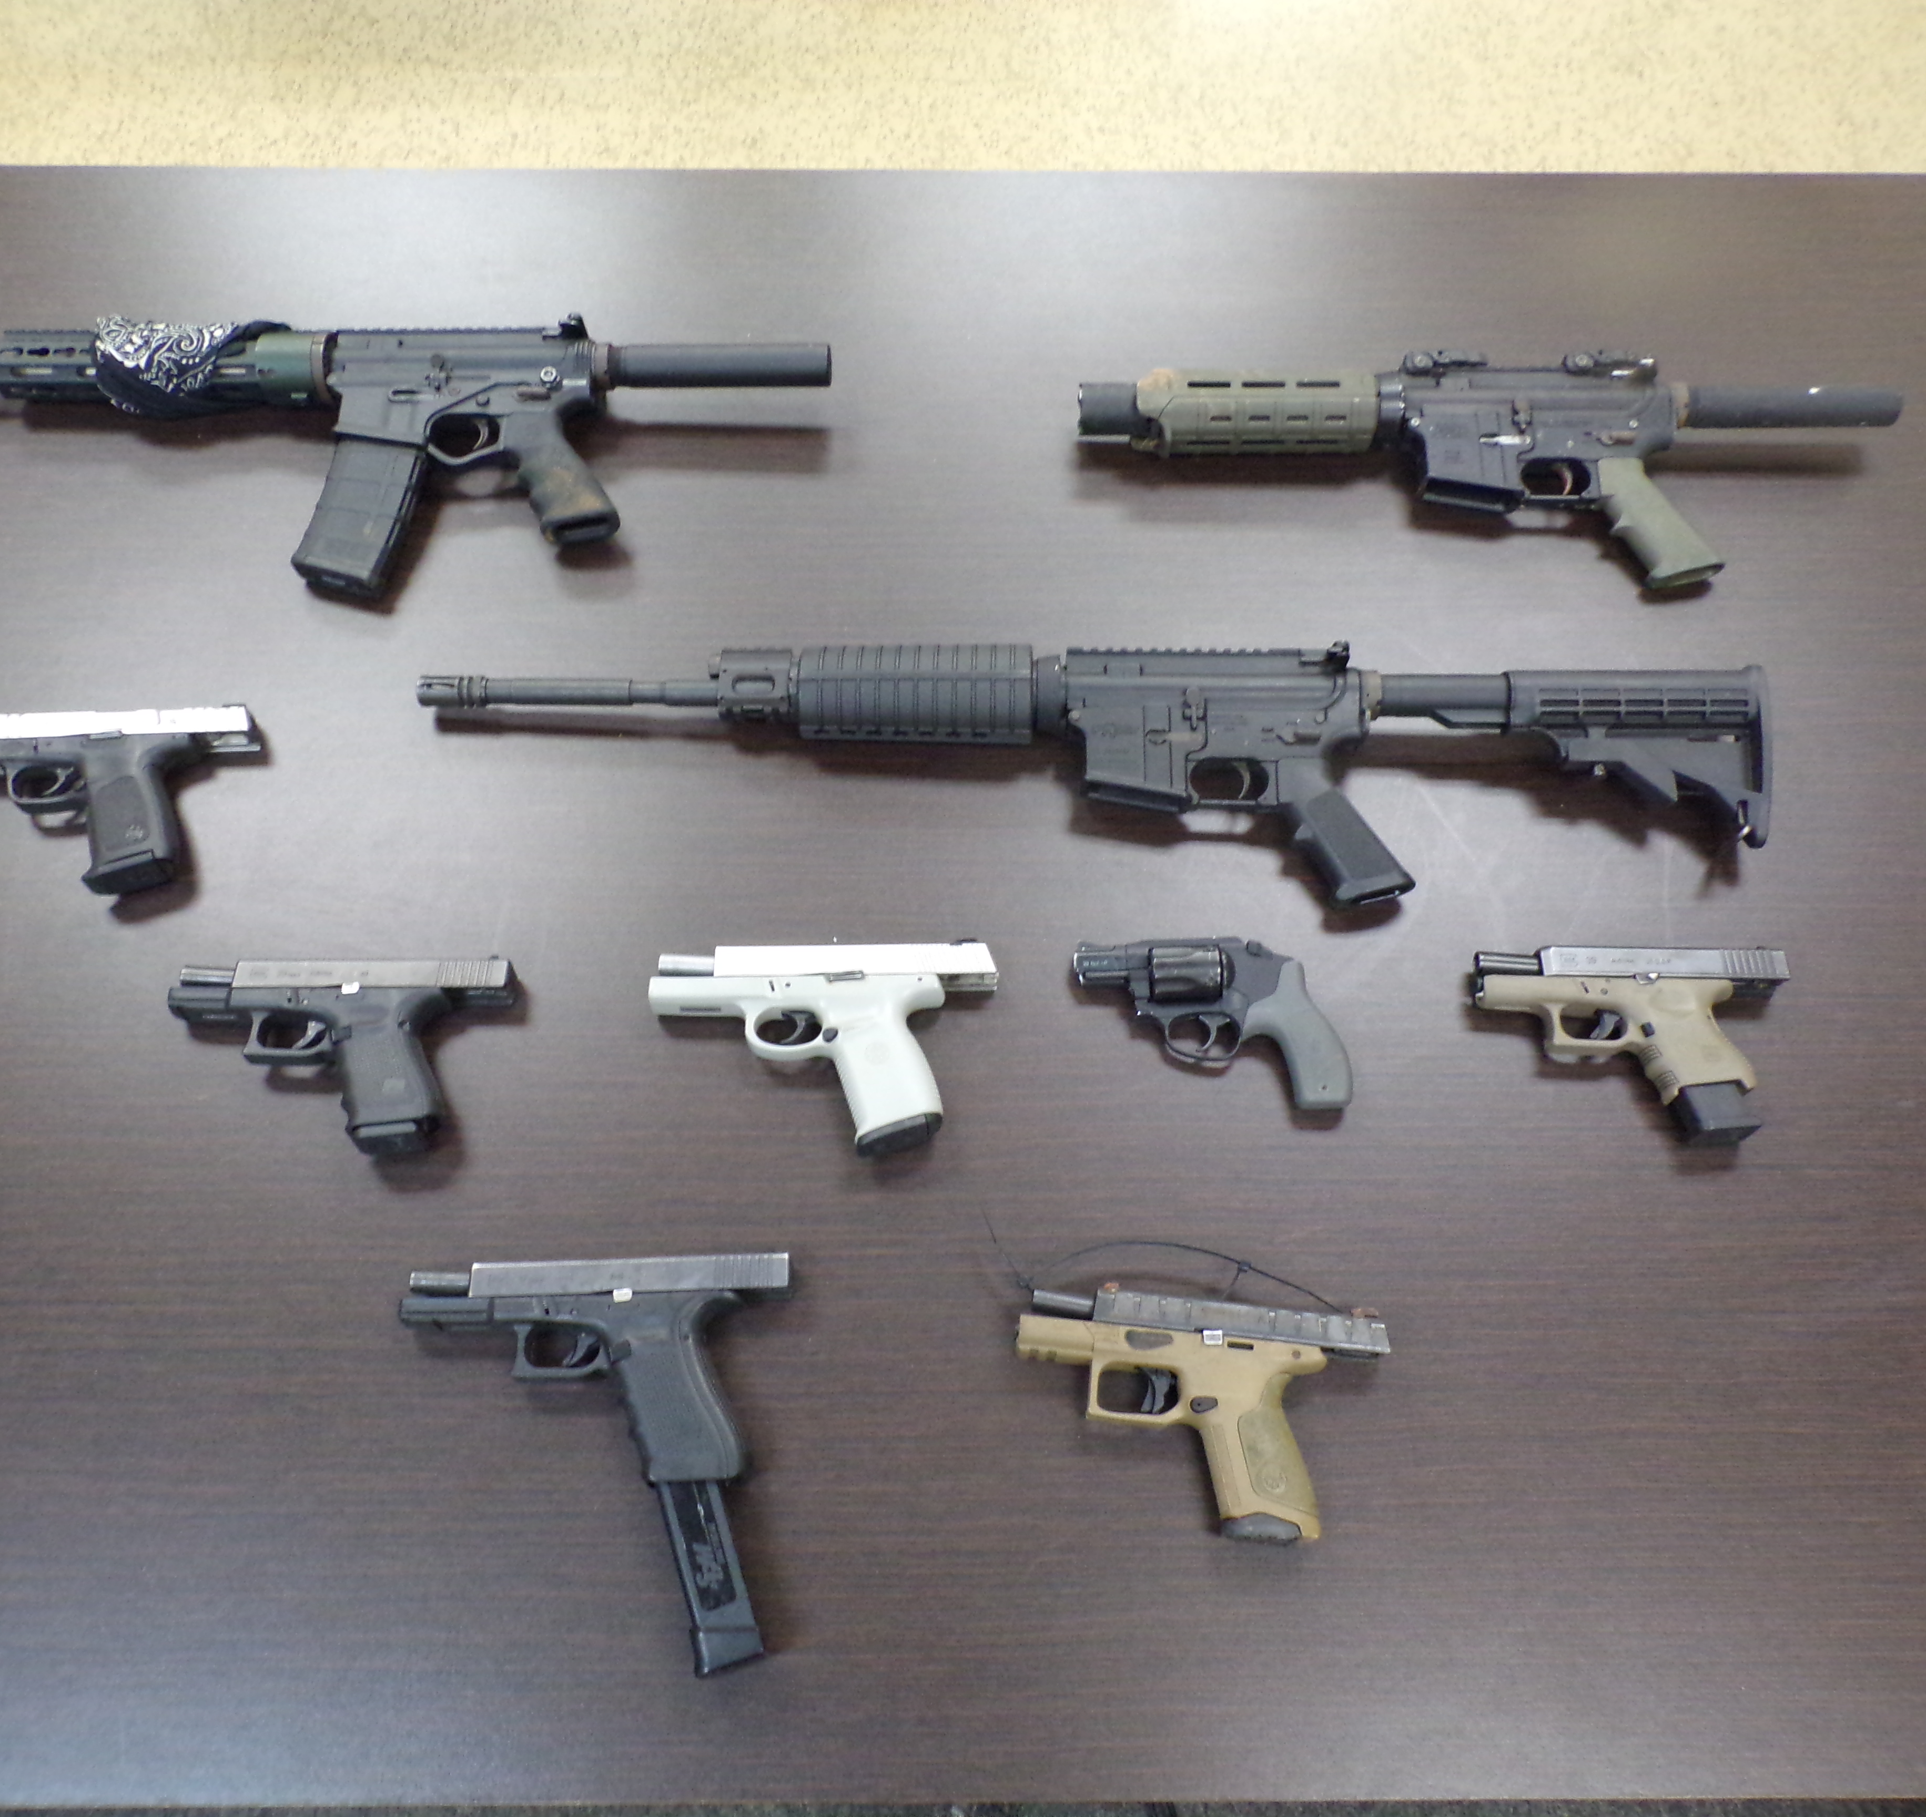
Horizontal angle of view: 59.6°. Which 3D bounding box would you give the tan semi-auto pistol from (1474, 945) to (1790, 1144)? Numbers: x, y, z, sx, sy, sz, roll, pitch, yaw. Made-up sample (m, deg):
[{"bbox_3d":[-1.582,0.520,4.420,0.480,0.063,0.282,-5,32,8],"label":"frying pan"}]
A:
[{"bbox_3d":[0.427,0.084,1.066,0.198,0.031,0.128,1,66,0],"label":"tan semi-auto pistol"}]

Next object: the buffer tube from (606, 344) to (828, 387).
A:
[{"bbox_3d":[-0.181,-0.406,1.257,0.165,0.032,0.032,0,66,0],"label":"buffer tube"}]

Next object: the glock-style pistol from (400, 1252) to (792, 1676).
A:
[{"bbox_3d":[-0.211,0.314,0.952,0.227,0.032,0.225,-2,65,-1],"label":"glock-style pistol"}]

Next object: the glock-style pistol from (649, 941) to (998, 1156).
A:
[{"bbox_3d":[-0.088,0.087,1.065,0.223,0.033,0.140,-1,66,0],"label":"glock-style pistol"}]

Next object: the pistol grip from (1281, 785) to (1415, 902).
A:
[{"bbox_3d":[0.250,-0.048,1.103,0.052,0.034,0.095,-18,67,-8],"label":"pistol grip"}]

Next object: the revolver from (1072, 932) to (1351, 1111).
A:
[{"bbox_3d":[0.158,0.072,1.068,0.169,0.034,0.114,-1,65,-1],"label":"revolver"}]

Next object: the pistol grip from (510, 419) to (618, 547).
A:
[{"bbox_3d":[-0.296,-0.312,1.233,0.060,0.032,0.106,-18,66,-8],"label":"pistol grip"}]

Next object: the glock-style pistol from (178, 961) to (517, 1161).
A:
[{"bbox_3d":[-0.398,0.091,1.063,0.216,0.031,0.127,0,66,0],"label":"glock-style pistol"}]

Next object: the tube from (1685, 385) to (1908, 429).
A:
[{"bbox_3d":[0.626,-0.378,1.266,0.165,0.031,0.031,0,65,0],"label":"tube"}]

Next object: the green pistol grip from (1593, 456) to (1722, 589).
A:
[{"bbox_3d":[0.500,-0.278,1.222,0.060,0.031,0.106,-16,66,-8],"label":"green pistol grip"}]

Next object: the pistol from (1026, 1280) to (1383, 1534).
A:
[{"bbox_3d":[0.136,0.289,0.966,0.214,0.033,0.134,6,65,2],"label":"pistol"}]

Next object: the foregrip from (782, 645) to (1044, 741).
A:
[{"bbox_3d":[-0.036,-0.147,1.150,0.166,0.062,0.062,0,66,0],"label":"foregrip"}]

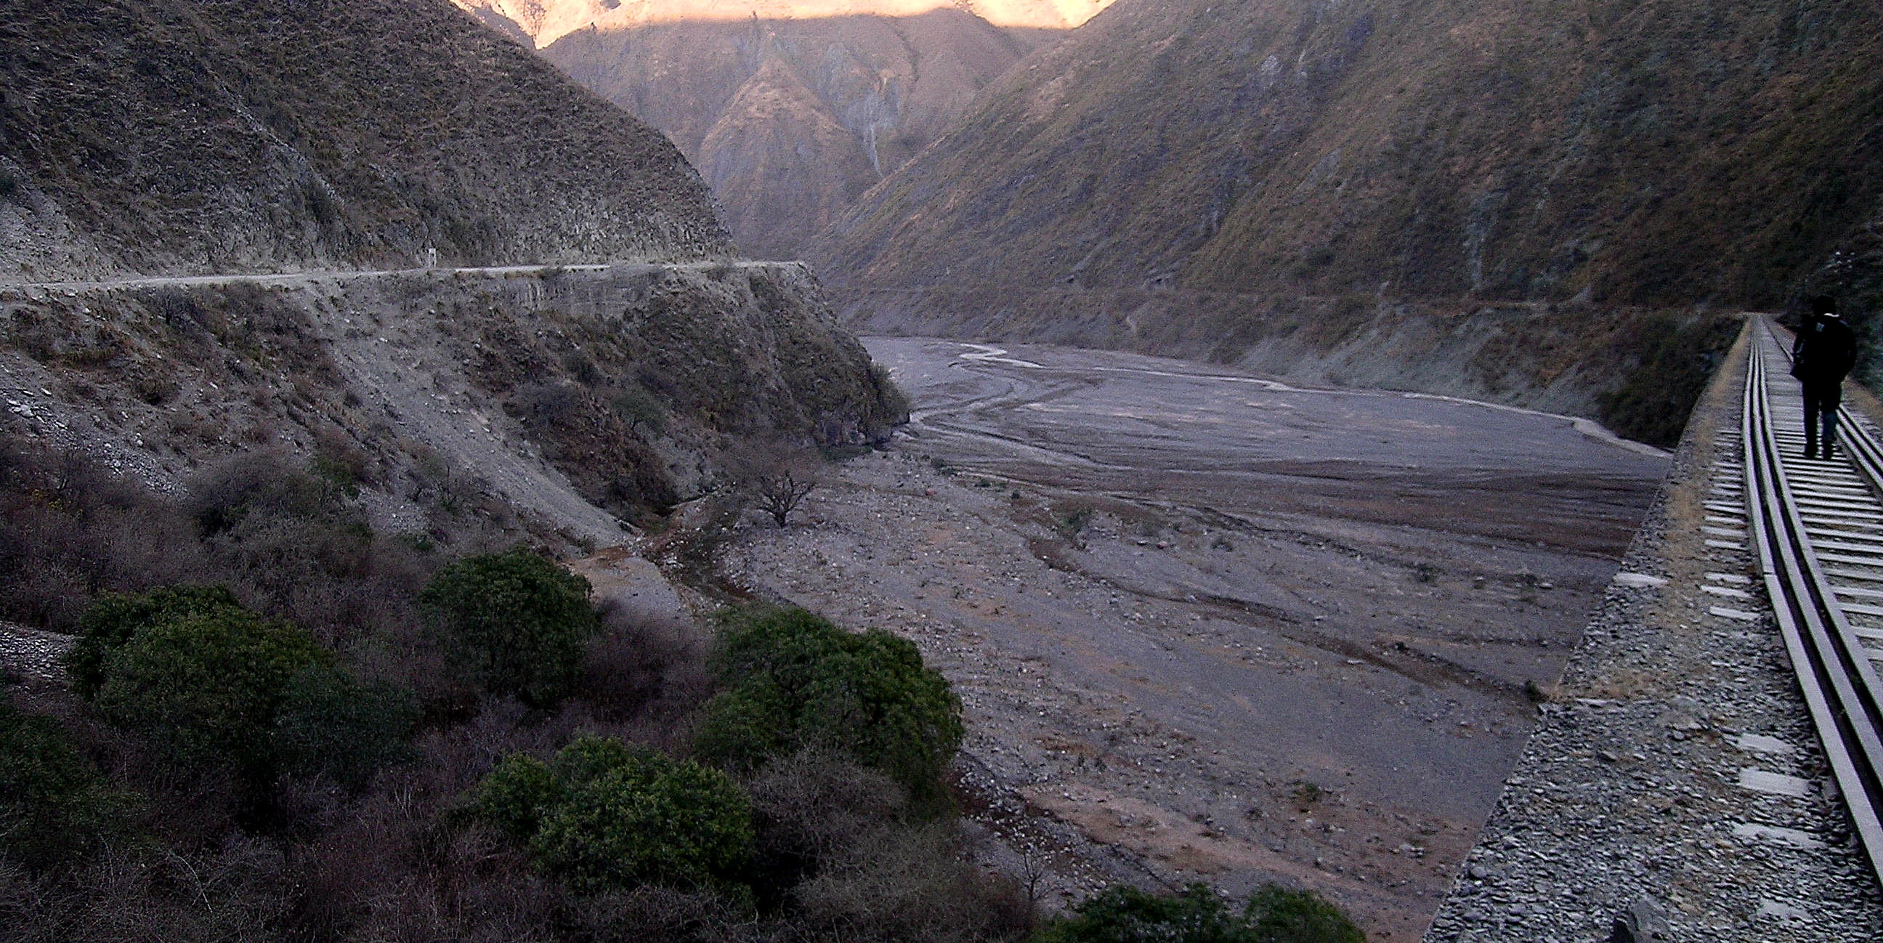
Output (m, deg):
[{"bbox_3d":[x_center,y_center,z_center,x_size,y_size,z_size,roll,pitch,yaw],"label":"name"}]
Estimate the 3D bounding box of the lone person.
[{"bbox_3d":[9.275,-0.984,15.991,0.620,1.720,0.450,3,7,28],"label":"lone person"}]

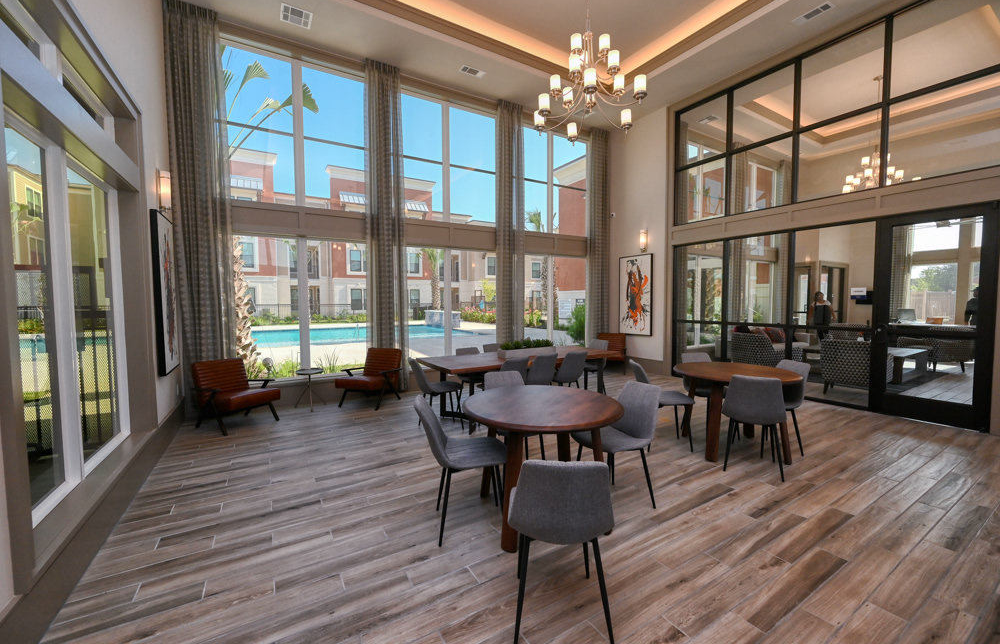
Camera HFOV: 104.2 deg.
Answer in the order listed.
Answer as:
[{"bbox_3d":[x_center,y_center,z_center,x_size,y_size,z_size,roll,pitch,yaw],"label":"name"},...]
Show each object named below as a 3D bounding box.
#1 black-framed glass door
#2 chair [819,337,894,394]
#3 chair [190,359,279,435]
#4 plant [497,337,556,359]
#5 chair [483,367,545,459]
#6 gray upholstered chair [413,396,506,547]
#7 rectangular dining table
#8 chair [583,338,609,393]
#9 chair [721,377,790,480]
[{"bbox_3d":[5.031,-0.046,4.573,0.080,2.440,0.930,-2,4,-31],"label":"black-framed glass door"},{"bbox_3d":[5.462,0.690,5.918,0.770,0.830,0.710,-3,4,-37],"label":"chair"},{"bbox_3d":[-3.095,0.834,4.558,0.796,0.735,0.655,1,3,24],"label":"chair"},{"bbox_3d":[0.378,0.331,5.105,0.840,0.225,0.140,-2,4,-31],"label":"plant"},{"bbox_3d":[0.116,0.842,3.104,0.458,0.826,0.569,-2,3,-19],"label":"chair"},{"bbox_3d":[-0.212,0.909,2.513,0.580,0.830,0.470,-1,3,-9],"label":"gray upholstered chair"},{"bbox_3d":[0.352,0.806,5.090,2.650,0.755,0.950,-2,4,-32],"label":"rectangular dining table"},{"bbox_3d":[1.333,0.711,5.863,0.545,0.840,0.470,-3,4,-36],"label":"chair"},{"bbox_3d":[2.162,0.850,3.326,0.470,0.830,0.580,1,4,30],"label":"chair"}]

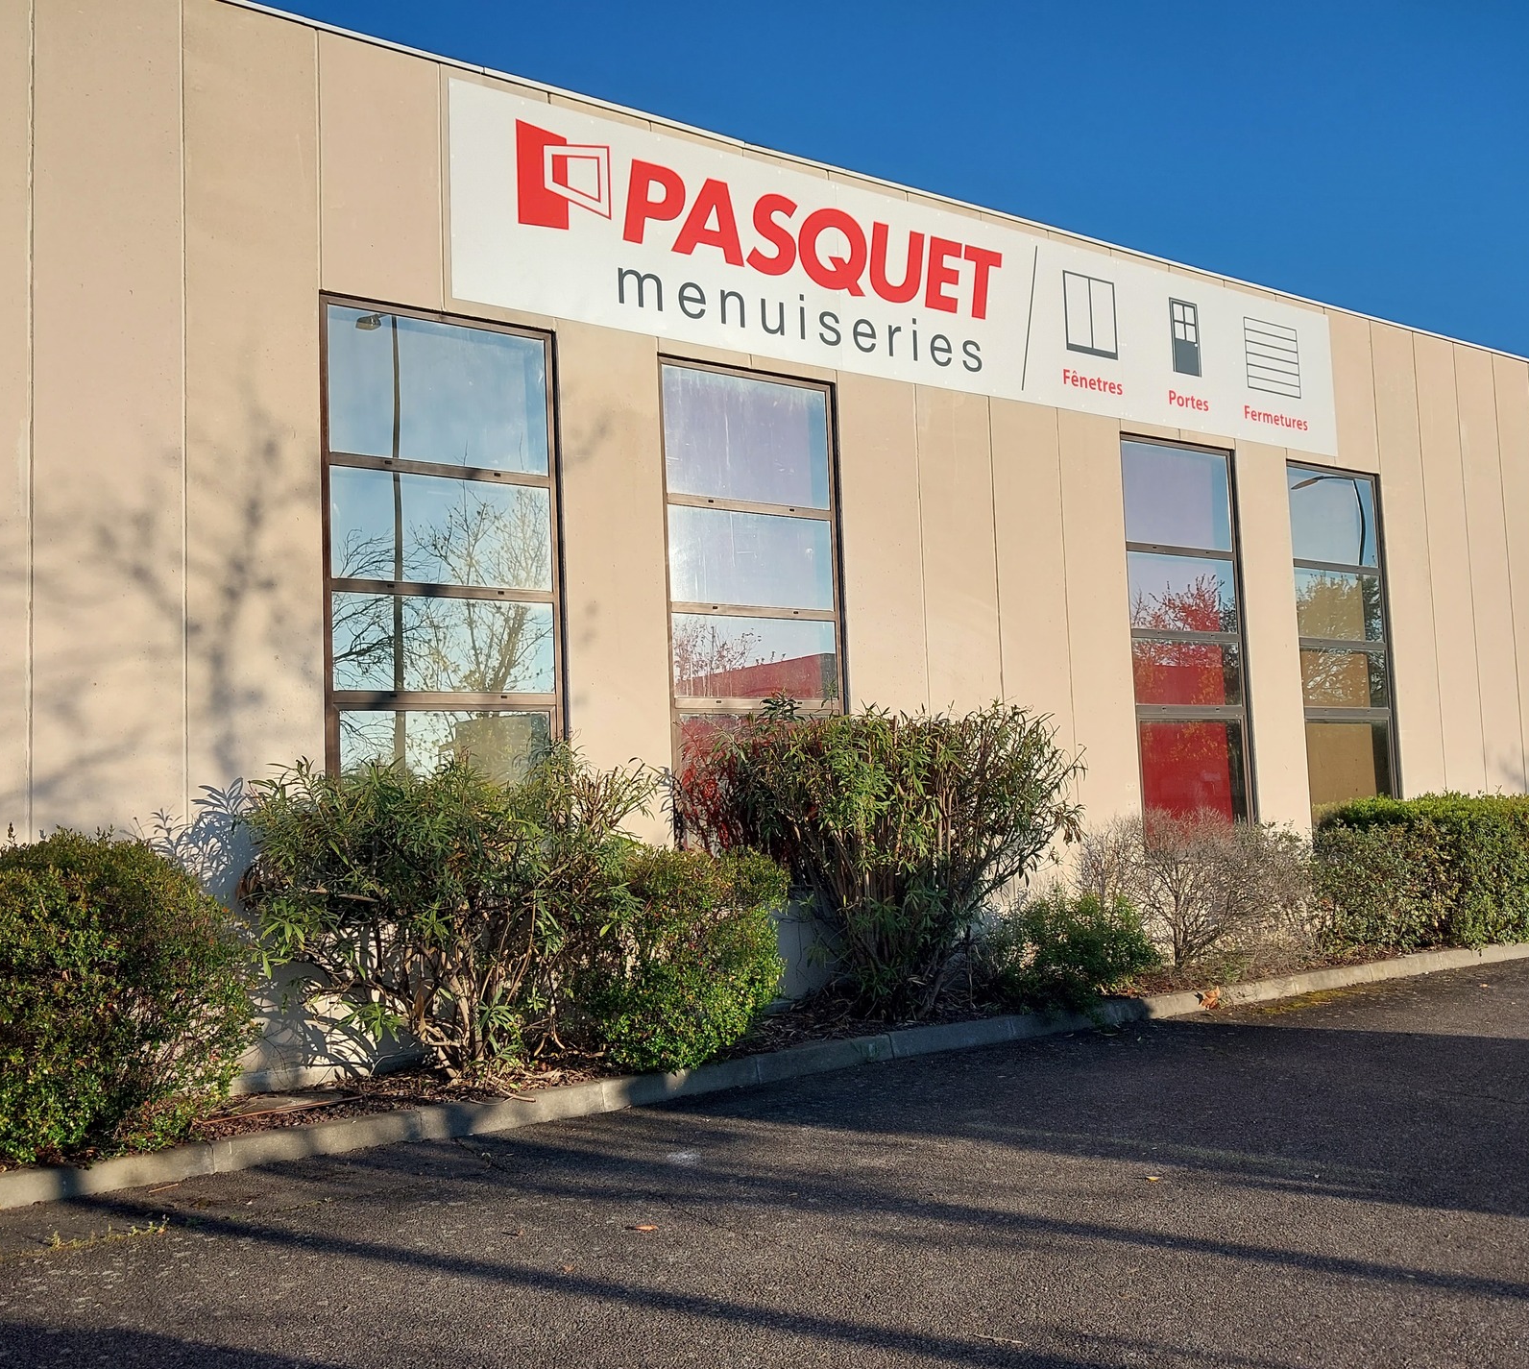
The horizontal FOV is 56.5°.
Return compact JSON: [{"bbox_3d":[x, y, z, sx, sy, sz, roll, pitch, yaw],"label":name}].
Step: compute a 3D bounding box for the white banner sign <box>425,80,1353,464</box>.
[{"bbox_3d":[1.776,-2.884,10.941,8.816,1.356,0.050,1,-5,-35],"label":"white banner sign"}]

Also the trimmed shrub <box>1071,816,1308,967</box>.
[{"bbox_3d":[3.374,1.594,11.023,2.380,1.200,0.900,1,-5,-35],"label":"trimmed shrub"}]

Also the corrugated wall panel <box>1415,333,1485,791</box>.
[{"bbox_3d":[7.058,-0.989,14.716,0.750,5.270,0.140,1,-6,-34],"label":"corrugated wall panel"}]

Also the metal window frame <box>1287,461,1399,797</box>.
[{"bbox_3d":[5.520,-0.392,13.622,1.470,3.400,0.130,1,-6,-34],"label":"metal window frame"}]

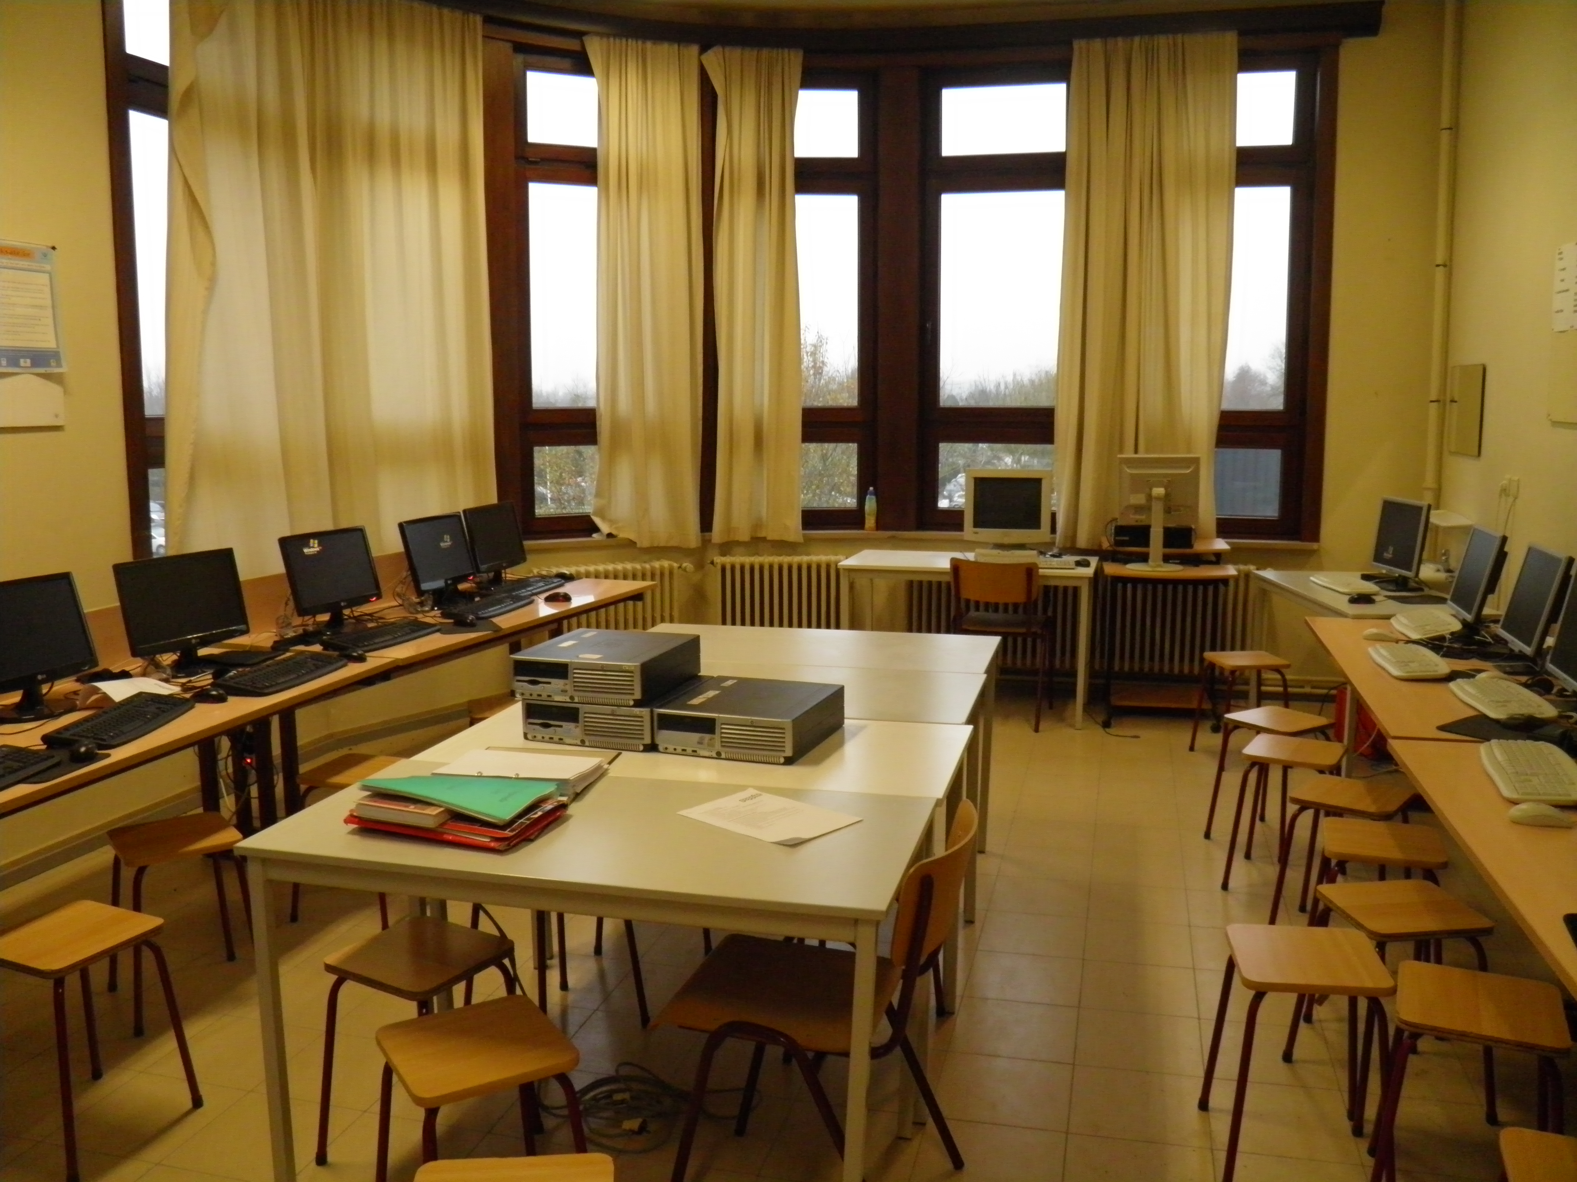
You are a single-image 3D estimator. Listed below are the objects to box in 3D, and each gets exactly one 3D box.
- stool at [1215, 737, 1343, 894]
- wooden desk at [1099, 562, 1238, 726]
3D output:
[{"bbox_3d":[1.604,0.721,4.074,0.325,0.452,0.325,5,10,30],"label":"stool"},{"bbox_3d":[1.894,0.240,6.429,0.640,0.770,0.540,2,9,9],"label":"wooden desk"}]

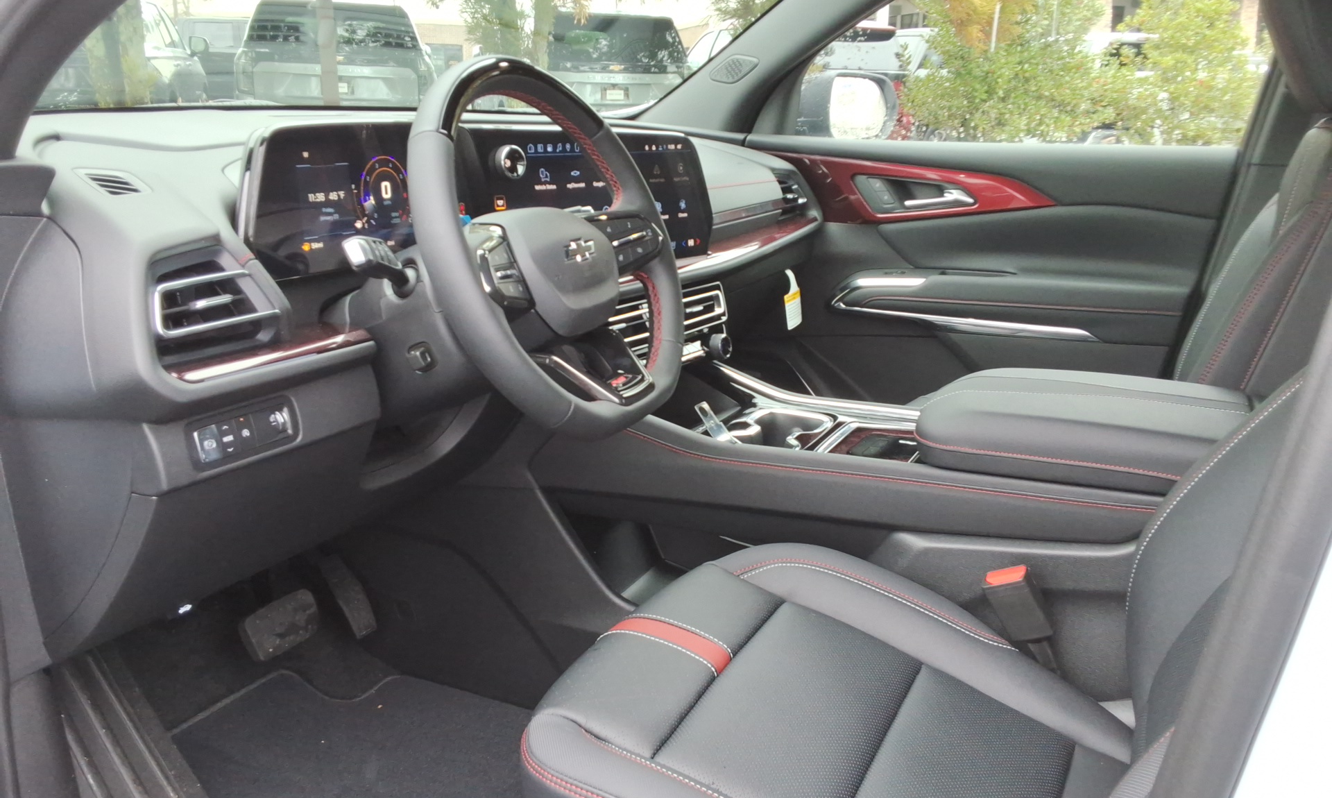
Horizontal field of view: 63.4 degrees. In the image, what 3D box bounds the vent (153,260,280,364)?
[{"bbox_3d":[-0.379,-0.071,0.867,0.045,0.067,0.125,1,14,22],"label":"vent"}]

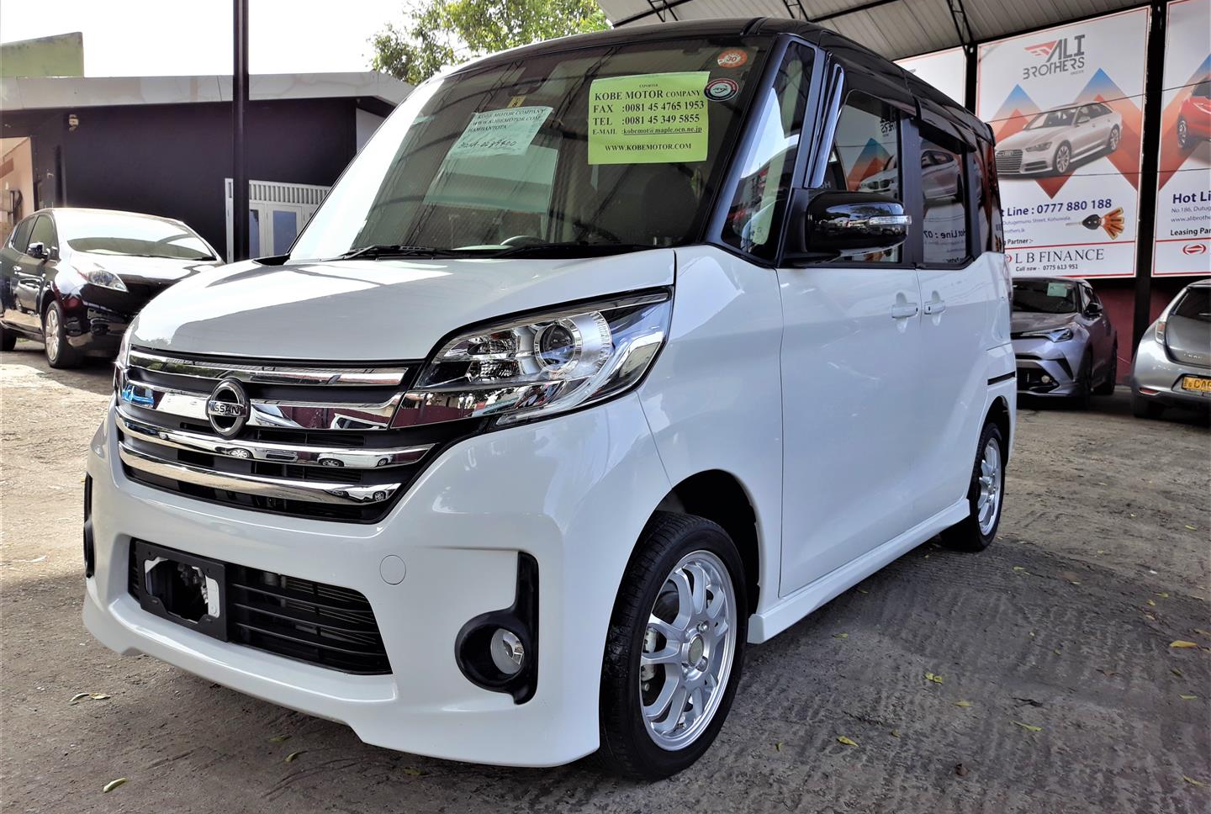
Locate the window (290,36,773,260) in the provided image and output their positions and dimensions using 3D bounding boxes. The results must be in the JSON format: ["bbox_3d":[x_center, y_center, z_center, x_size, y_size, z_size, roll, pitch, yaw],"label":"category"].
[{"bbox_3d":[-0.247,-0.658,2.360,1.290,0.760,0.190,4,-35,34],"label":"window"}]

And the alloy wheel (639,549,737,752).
[{"bbox_3d":[0.119,0.481,1.922,0.140,0.390,0.390,3,6,34],"label":"alloy wheel"}]

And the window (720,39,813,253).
[{"bbox_3d":[0.385,-0.616,2.202,0.050,0.575,0.575,-11,-4,41],"label":"window"}]

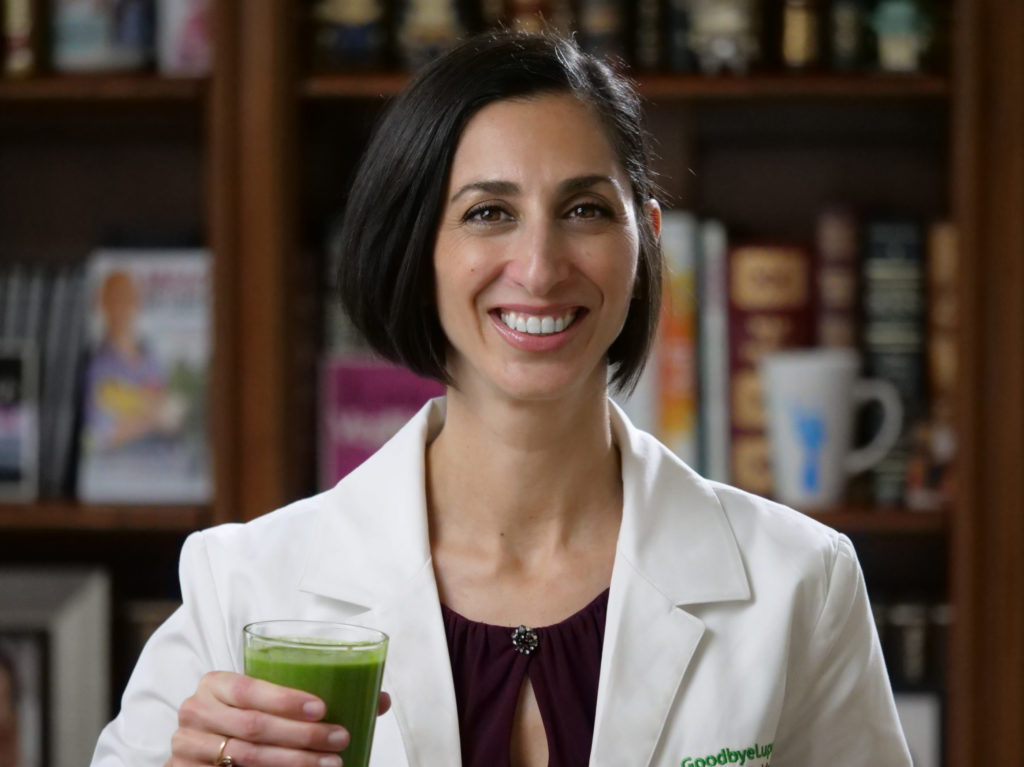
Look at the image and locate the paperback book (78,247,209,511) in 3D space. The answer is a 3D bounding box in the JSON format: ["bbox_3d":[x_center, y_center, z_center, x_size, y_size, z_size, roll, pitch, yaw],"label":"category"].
[{"bbox_3d":[-0.317,-0.006,7.931,0.141,0.228,0.022,0,3,0],"label":"paperback book"}]

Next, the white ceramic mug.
[{"bbox_3d":[0.282,0.038,7.874,0.124,0.141,0.088,0,3,0],"label":"white ceramic mug"}]

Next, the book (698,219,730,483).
[{"bbox_3d":[0.181,-0.024,8.045,0.027,0.256,0.190,0,3,0],"label":"book"}]

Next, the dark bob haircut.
[{"bbox_3d":[-0.009,-0.108,5.580,0.204,0.229,0.220,0,1,-2],"label":"dark bob haircut"}]

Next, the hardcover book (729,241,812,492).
[{"bbox_3d":[0.232,-0.013,8.035,0.078,0.234,0.170,0,3,0],"label":"hardcover book"}]

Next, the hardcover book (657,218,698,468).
[{"bbox_3d":[0.150,-0.028,8.045,0.035,0.263,0.190,0,3,0],"label":"hardcover book"}]

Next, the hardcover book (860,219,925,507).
[{"bbox_3d":[0.341,-0.023,8.045,0.056,0.258,0.190,0,3,0],"label":"hardcover book"}]

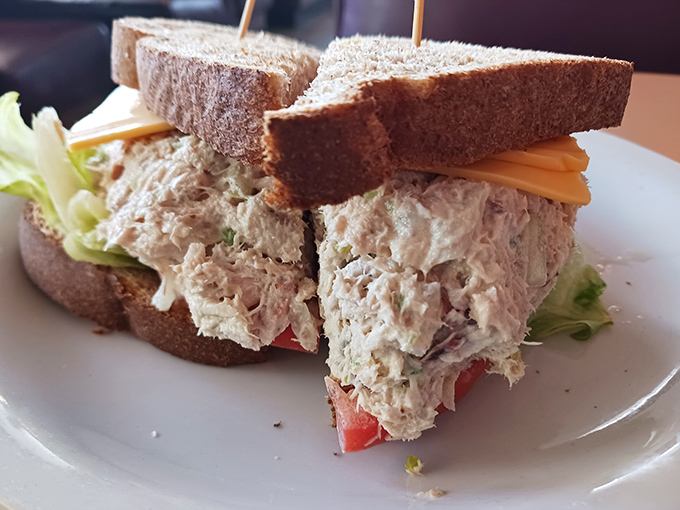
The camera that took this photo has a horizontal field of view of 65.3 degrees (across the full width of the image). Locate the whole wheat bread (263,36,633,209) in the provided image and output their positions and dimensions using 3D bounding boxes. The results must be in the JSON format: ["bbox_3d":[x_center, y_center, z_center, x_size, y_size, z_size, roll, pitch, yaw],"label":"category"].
[{"bbox_3d":[0.007,-0.050,0.157,0.108,0.019,0.106,-16,31,-28],"label":"whole wheat bread"}]

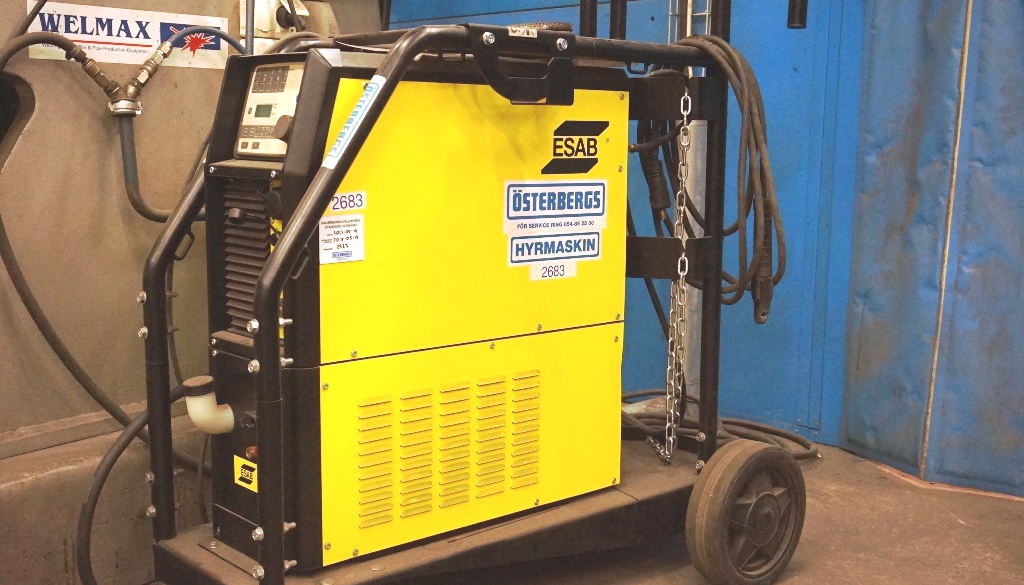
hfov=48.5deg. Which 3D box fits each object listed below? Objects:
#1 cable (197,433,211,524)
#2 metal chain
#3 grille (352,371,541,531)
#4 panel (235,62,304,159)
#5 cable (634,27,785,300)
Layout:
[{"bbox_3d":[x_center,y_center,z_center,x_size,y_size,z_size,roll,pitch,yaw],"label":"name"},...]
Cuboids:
[{"bbox_3d":[-0.488,0.294,1.800,0.022,0.145,0.025,-2,8,-15],"label":"cable"},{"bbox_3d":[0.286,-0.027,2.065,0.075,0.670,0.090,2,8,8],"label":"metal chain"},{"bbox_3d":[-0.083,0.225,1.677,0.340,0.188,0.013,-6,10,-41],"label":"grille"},{"bbox_3d":[-0.332,-0.251,1.555,0.028,0.134,0.143,13,-3,-42],"label":"panel"},{"bbox_3d":[0.349,-0.217,2.024,0.275,0.485,0.170,2,8,10],"label":"cable"}]

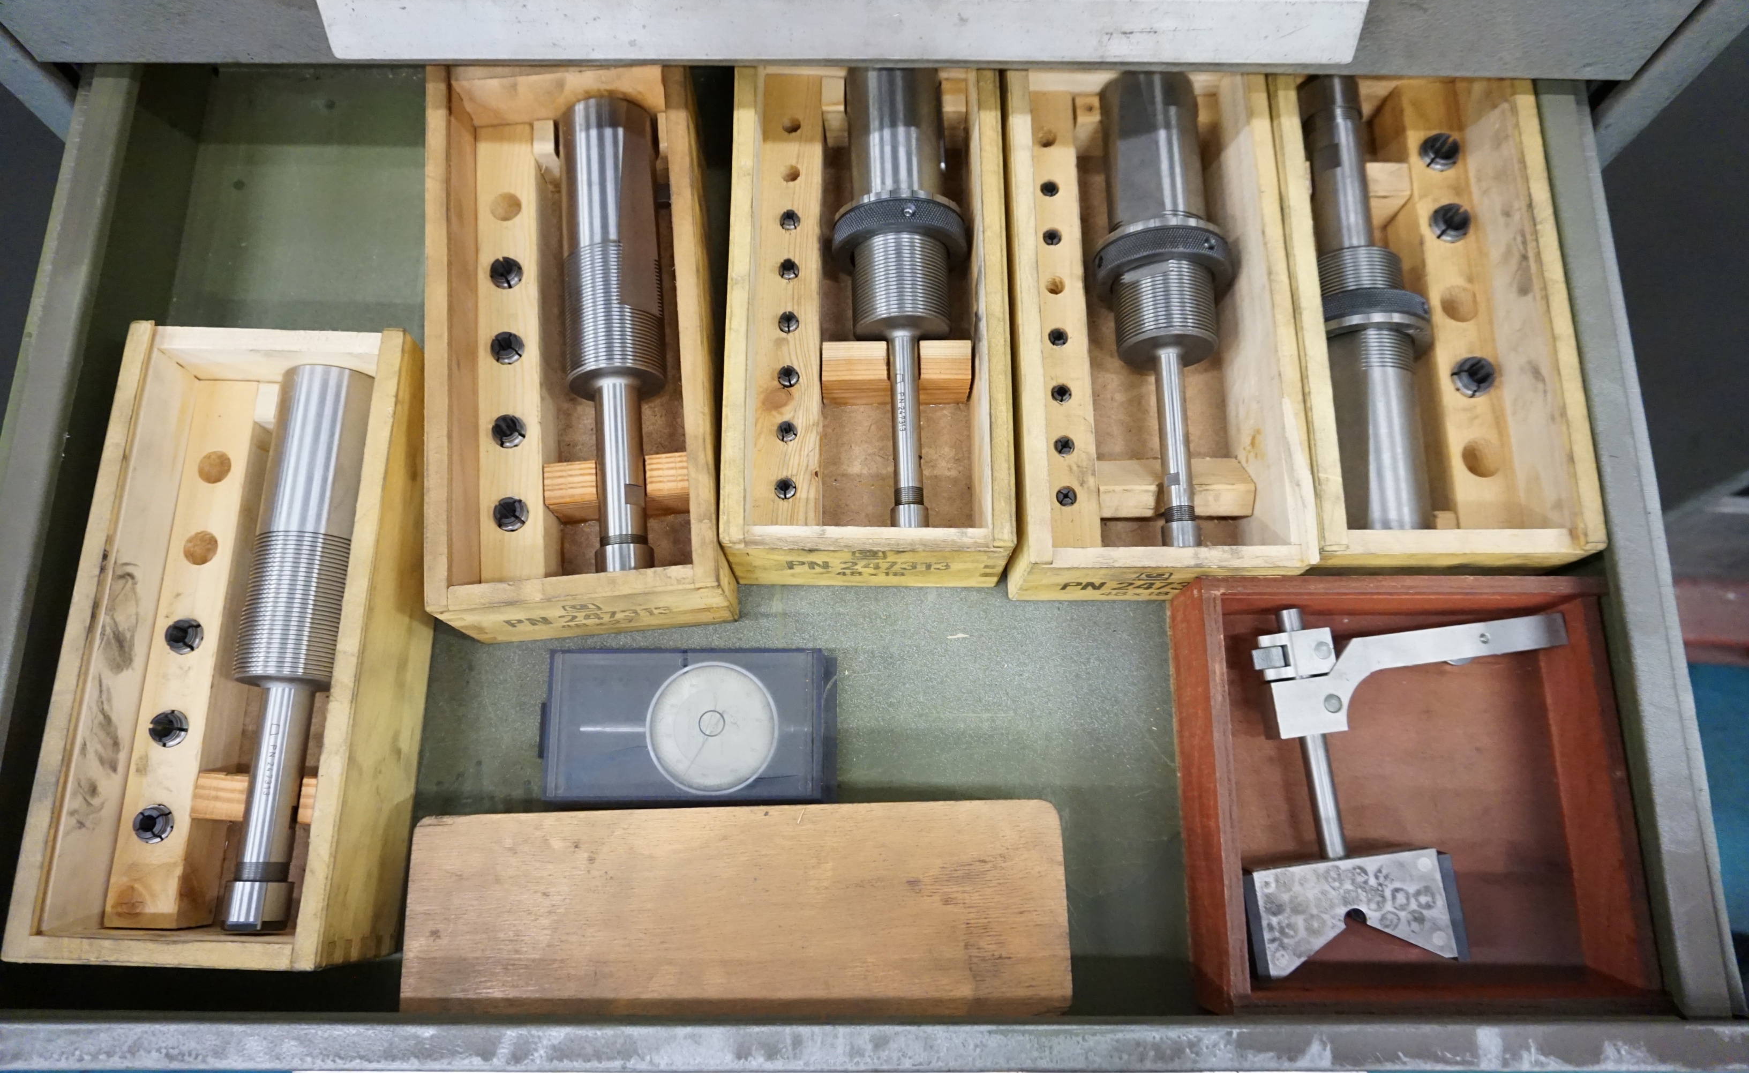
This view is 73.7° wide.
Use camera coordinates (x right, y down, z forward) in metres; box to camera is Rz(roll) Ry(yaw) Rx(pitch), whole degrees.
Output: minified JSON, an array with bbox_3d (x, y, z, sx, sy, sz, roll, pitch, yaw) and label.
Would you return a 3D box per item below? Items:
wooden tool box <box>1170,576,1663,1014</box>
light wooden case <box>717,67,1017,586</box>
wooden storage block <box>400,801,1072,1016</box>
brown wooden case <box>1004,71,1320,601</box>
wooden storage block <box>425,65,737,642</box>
[{"bbox_3d":[0.233,0.114,0.520,0.176,0.055,0.182,0,75,0],"label":"wooden tool box"},{"bbox_3d":[-0.003,-0.116,0.568,0.126,0.077,0.269,0,75,0],"label":"light wooden case"},{"bbox_3d":[-0.056,0.161,0.503,0.270,0.059,0.085,-1,75,-1],"label":"wooden storage block"},{"bbox_3d":[0.127,-0.109,0.567,0.124,0.076,0.269,0,75,0],"label":"brown wooden case"},{"bbox_3d":[-0.139,-0.094,0.560,0.122,0.079,0.269,-5,75,-2],"label":"wooden storage block"}]

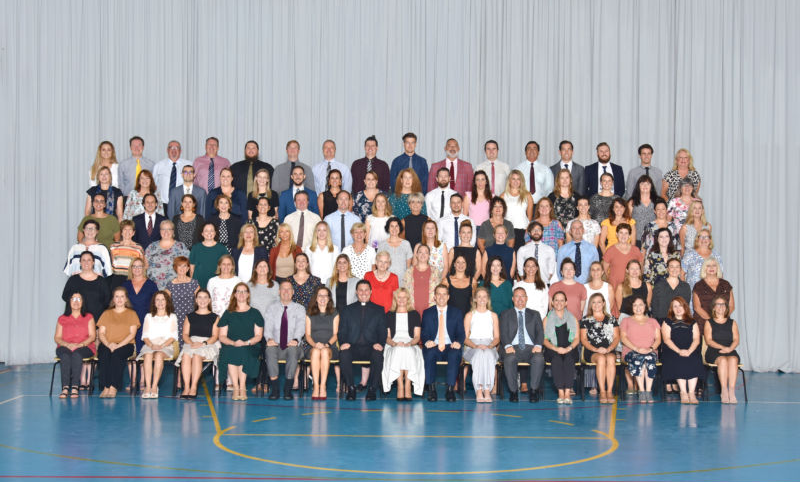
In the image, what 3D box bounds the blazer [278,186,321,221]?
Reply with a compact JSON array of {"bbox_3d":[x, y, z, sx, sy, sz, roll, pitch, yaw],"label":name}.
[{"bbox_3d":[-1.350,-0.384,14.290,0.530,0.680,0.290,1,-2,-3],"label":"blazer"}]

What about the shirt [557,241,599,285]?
[{"bbox_3d":[2.270,0.308,13.617,0.540,0.630,0.300,0,-2,5],"label":"shirt"}]

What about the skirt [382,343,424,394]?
[{"bbox_3d":[0.041,1.505,12.553,0.500,0.570,0.560,1,-2,0],"label":"skirt"}]

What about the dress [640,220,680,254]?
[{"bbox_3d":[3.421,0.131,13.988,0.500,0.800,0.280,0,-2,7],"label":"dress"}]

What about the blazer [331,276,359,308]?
[{"bbox_3d":[-0.680,0.738,13.241,0.450,0.620,0.270,1,-2,-2],"label":"blazer"}]

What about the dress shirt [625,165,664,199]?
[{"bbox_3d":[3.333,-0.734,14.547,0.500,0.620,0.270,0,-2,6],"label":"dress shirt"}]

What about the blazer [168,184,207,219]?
[{"bbox_3d":[-2.836,-0.400,14.209,0.520,0.720,0.300,1,-2,-5],"label":"blazer"}]

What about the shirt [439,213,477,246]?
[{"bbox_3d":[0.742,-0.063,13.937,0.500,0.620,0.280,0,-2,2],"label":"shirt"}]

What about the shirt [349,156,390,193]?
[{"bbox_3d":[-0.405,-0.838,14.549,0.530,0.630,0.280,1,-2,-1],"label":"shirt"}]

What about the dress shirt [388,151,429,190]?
[{"bbox_3d":[0.126,-0.877,14.541,0.530,0.660,0.280,1,-2,0],"label":"dress shirt"}]

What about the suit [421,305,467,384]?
[{"bbox_3d":[0.507,1.232,12.570,0.540,0.930,0.640,1,-2,1],"label":"suit"}]

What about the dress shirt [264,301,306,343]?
[{"bbox_3d":[-1.367,0.995,12.597,0.520,0.560,0.340,1,-2,-3],"label":"dress shirt"}]

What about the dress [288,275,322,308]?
[{"bbox_3d":[-1.191,0.891,13.236,0.460,0.950,0.300,1,-2,-3],"label":"dress"}]

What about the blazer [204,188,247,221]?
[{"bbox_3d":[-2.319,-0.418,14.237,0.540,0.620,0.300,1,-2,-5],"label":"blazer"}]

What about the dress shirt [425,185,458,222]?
[{"bbox_3d":[0.580,-0.394,14.290,0.470,0.660,0.280,1,-2,1],"label":"dress shirt"}]

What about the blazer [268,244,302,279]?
[{"bbox_3d":[-1.473,0.358,13.690,0.470,0.640,0.290,1,-2,-2],"label":"blazer"}]

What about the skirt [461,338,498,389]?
[{"bbox_3d":[0.954,1.432,12.465,0.430,0.560,0.540,0,-2,2],"label":"skirt"}]

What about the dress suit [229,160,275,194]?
[{"bbox_3d":[-2.004,-0.771,14.489,0.600,0.700,0.340,1,-2,-3],"label":"dress suit"}]

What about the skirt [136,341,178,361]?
[{"bbox_3d":[-2.846,1.280,12.468,0.460,0.280,0.500,1,-2,-6],"label":"skirt"}]

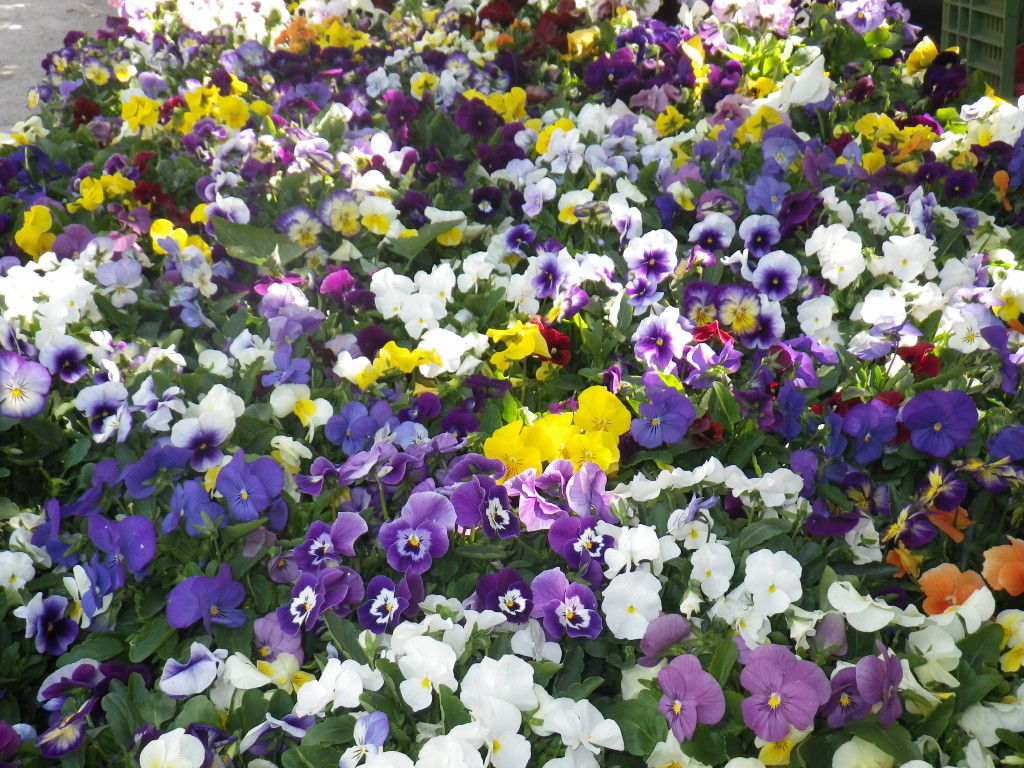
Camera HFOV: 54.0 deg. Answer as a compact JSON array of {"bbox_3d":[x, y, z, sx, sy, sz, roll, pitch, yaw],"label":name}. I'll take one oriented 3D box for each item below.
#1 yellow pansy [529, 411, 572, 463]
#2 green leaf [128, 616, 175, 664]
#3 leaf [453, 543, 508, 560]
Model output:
[{"bbox_3d":[0.039,0.053,0.976,0.052,0.052,0.020,-9,7,-7],"label":"yellow pansy"},{"bbox_3d":[-0.298,0.211,0.834,0.028,0.012,0.058,16,41,24],"label":"green leaf"},{"bbox_3d":[-0.028,0.149,0.894,0.050,0.012,0.023,3,37,8],"label":"leaf"}]

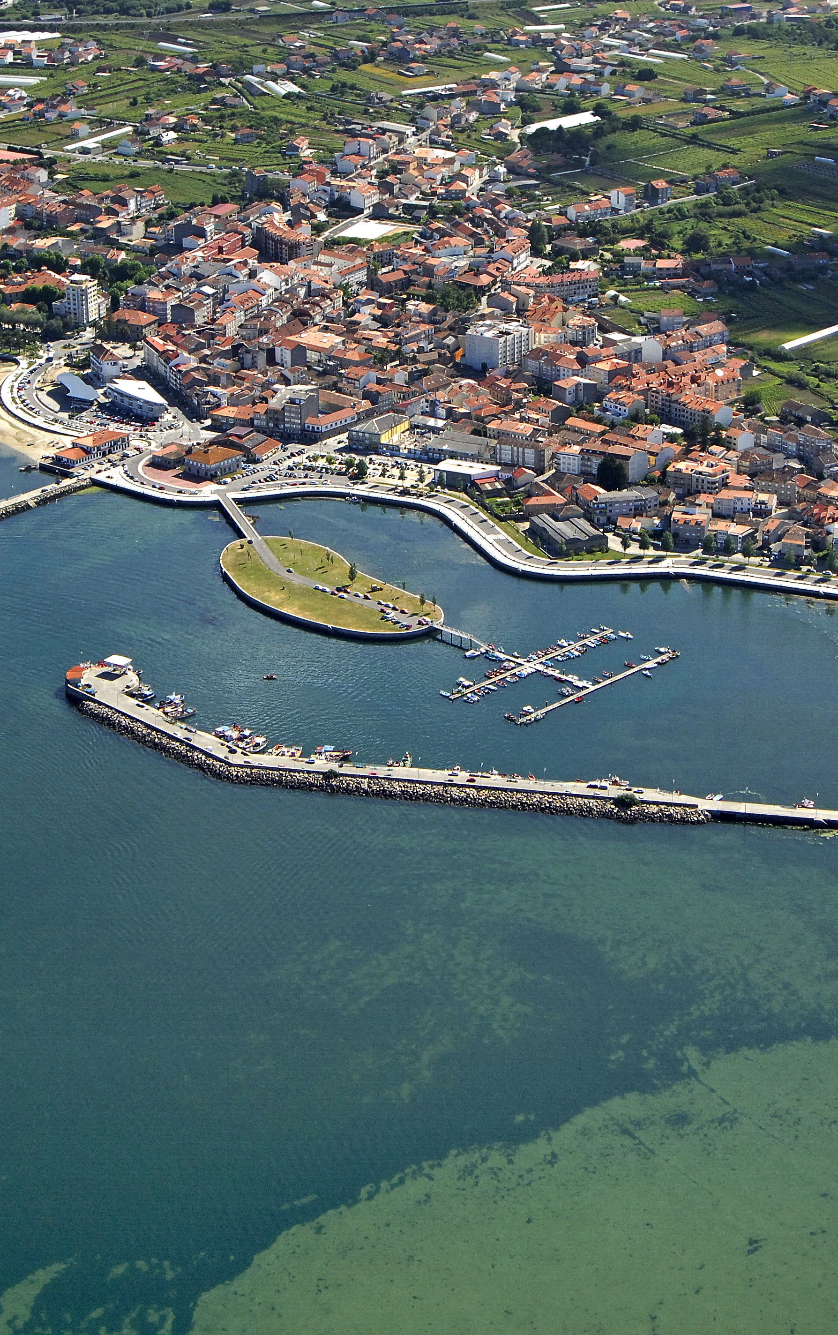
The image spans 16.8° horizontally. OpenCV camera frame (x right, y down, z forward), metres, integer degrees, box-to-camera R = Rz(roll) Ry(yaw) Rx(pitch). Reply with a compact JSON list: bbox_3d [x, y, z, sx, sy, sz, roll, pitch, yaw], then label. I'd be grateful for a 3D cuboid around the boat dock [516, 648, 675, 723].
[{"bbox_3d":[71.730,7.900,1141.470,2.700,1.100,98.600,19,28,39],"label":"boat dock"}]

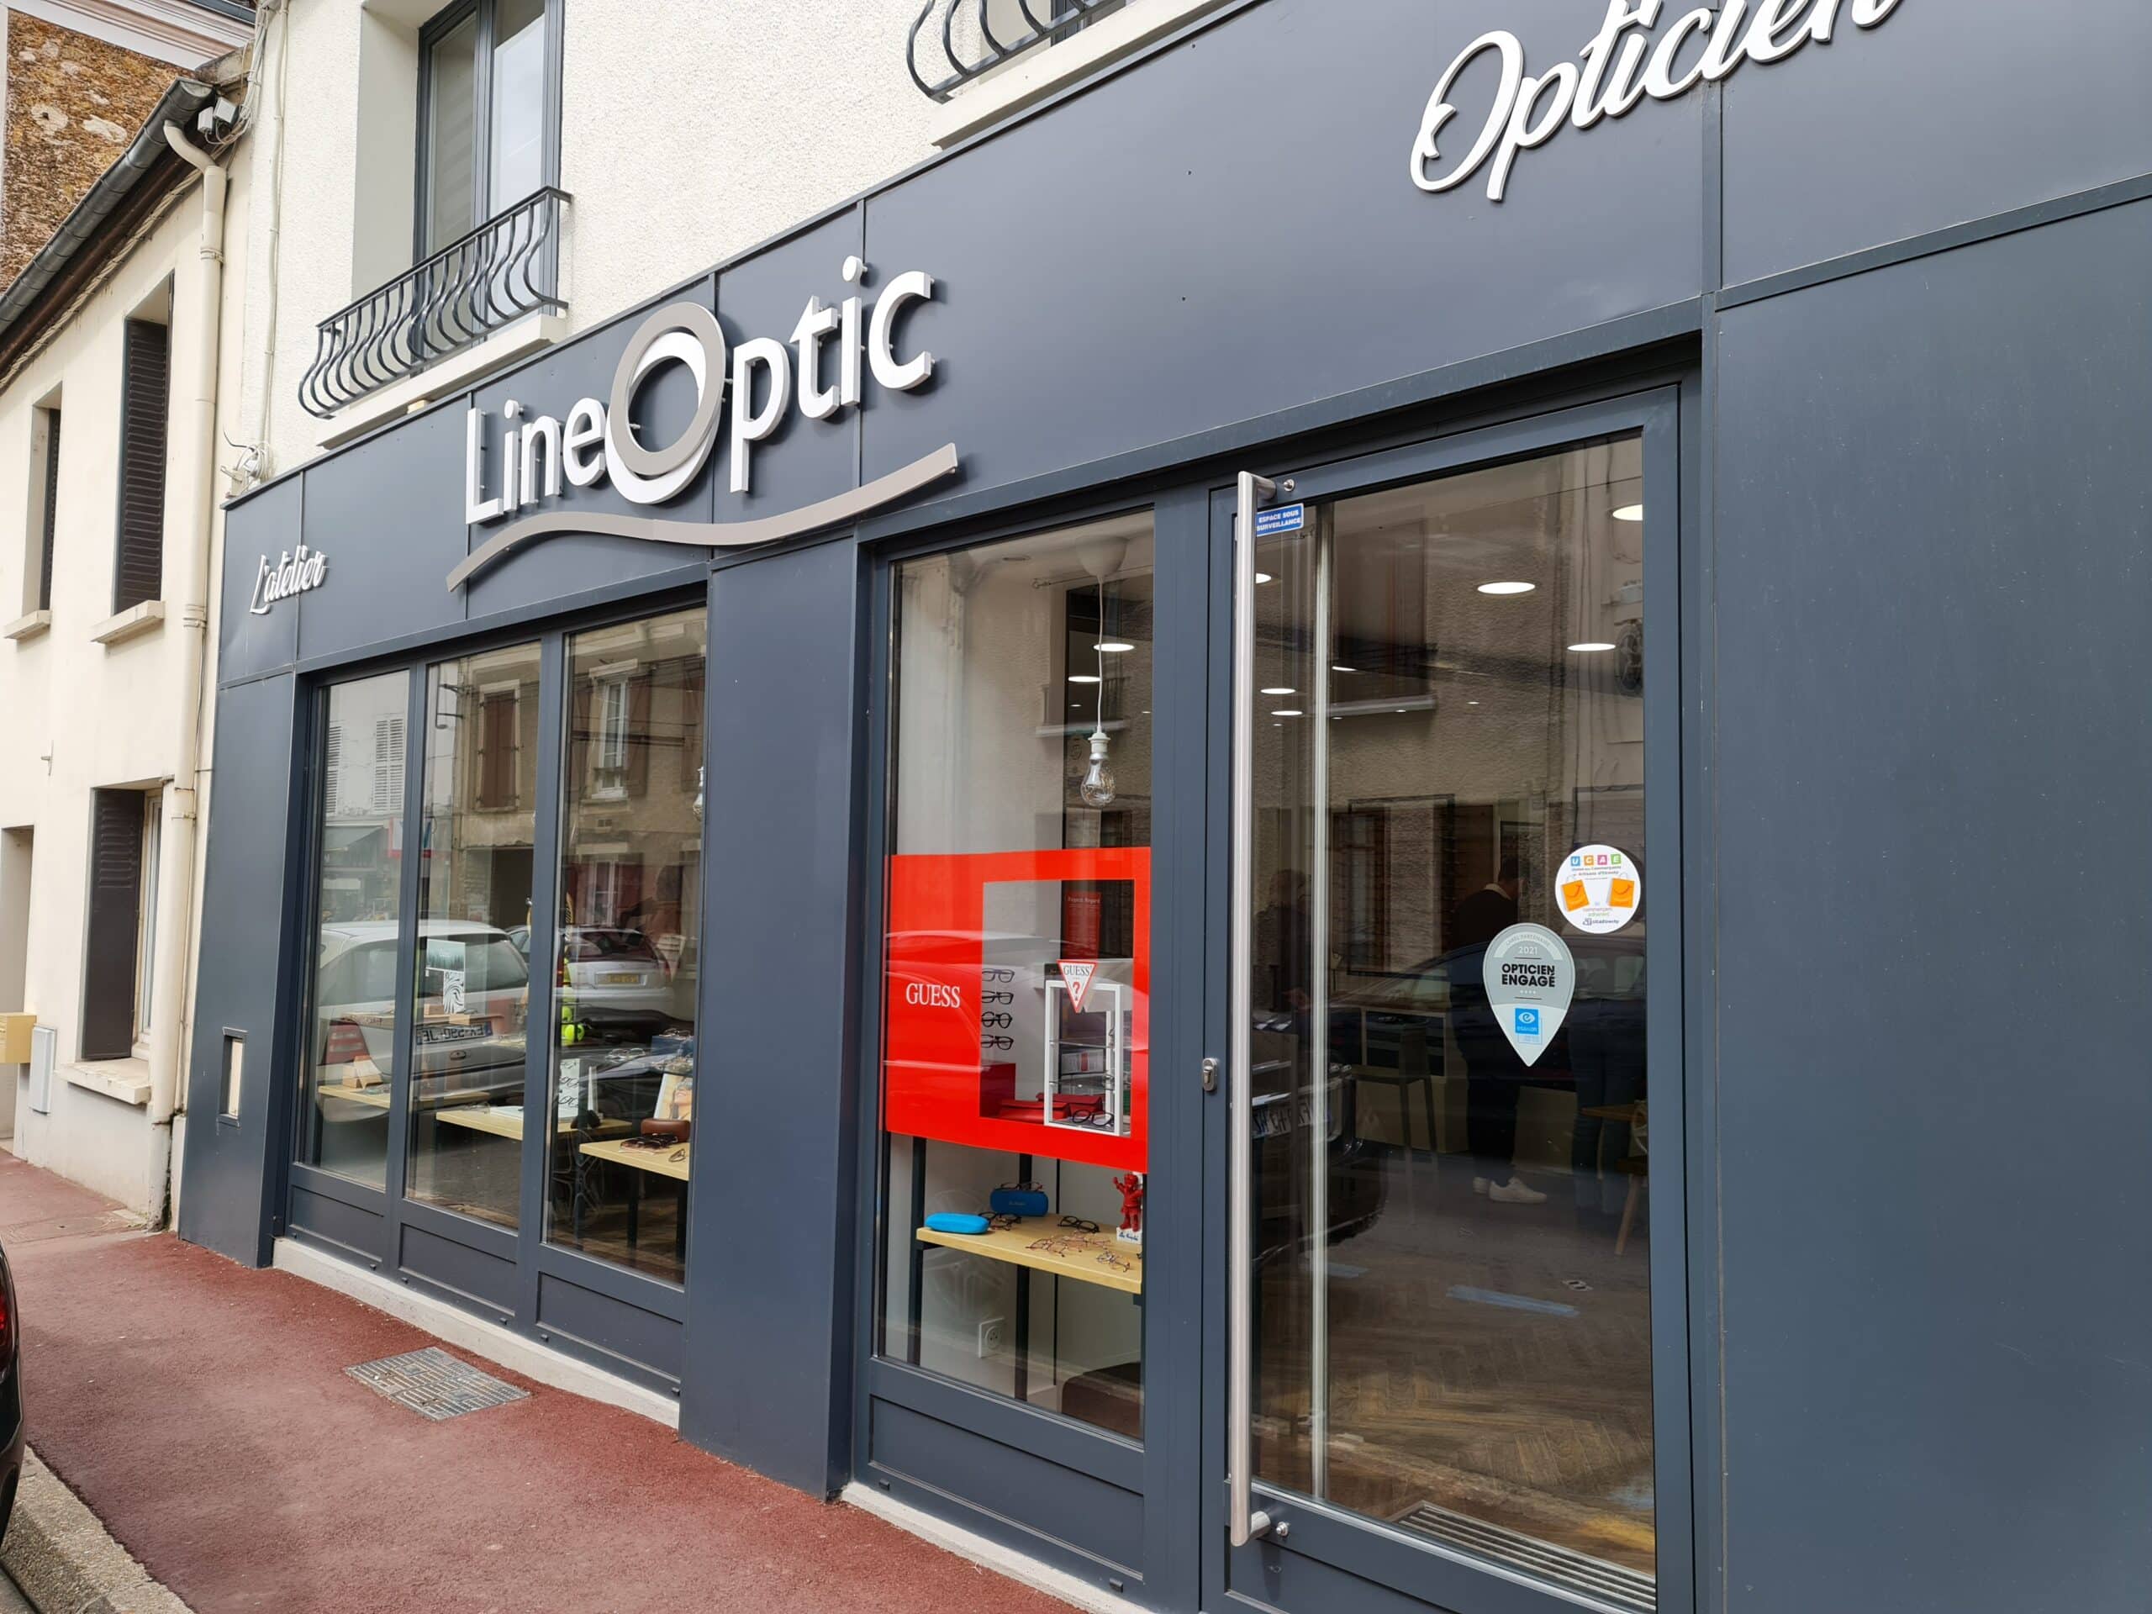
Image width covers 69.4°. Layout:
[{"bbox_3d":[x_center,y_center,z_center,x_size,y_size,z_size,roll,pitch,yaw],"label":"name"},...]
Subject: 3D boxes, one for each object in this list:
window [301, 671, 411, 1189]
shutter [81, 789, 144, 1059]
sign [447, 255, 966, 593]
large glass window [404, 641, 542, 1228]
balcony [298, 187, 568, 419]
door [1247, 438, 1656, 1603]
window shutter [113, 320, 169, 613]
[{"bbox_3d":[-2.876,0.479,6.137,0.920,1.965,0.060,-3,-5,44],"label":"window"},{"bbox_3d":[-5.452,0.660,8.805,0.060,1.530,0.240,-3,-5,44],"label":"shutter"},{"bbox_3d":[-1.204,-1.053,4.458,2.640,0.725,0.075,-3,-5,44],"label":"sign"},{"bbox_3d":[-2.119,0.426,5.411,0.880,1.990,0.060,-3,-5,44],"label":"large glass window"},{"bbox_3d":[-2.445,-1.823,5.817,2.080,0.470,0.140,-3,-5,44],"label":"balcony"},{"bbox_3d":[0.604,0.332,2.788,0.865,1.910,0.060,-3,-5,44],"label":"door"},{"bbox_3d":[-5.298,-1.942,8.832,0.060,1.650,0.200,-3,-5,44],"label":"window shutter"}]

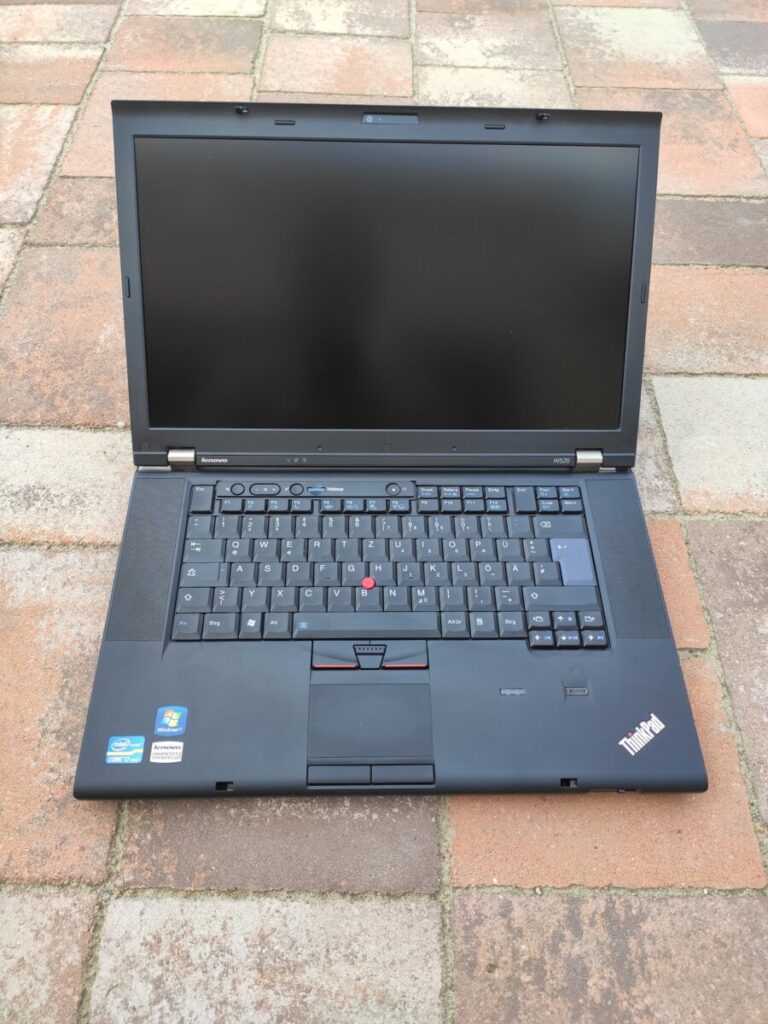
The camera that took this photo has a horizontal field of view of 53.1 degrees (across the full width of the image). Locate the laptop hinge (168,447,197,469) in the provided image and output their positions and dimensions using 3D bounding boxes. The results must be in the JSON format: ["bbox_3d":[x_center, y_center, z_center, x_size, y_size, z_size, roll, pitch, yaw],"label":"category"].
[{"bbox_3d":[-0.149,-0.039,0.569,0.020,0.014,0.013,0,57,-2],"label":"laptop hinge"}]

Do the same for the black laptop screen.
[{"bbox_3d":[0.004,-0.157,0.548,0.346,0.196,0.006,0,12,-2],"label":"black laptop screen"}]

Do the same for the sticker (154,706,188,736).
[{"bbox_3d":[-0.129,0.128,0.468,0.018,0.001,0.017,0,57,-2],"label":"sticker"}]

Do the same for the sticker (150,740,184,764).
[{"bbox_3d":[-0.129,0.143,0.458,0.018,0.001,0.011,0,57,-2],"label":"sticker"}]

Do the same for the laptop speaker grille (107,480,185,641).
[{"bbox_3d":[-0.163,0.030,0.533,0.036,0.003,0.129,0,57,-2],"label":"laptop speaker grille"}]

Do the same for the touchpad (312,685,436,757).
[{"bbox_3d":[-0.008,0.128,0.473,0.075,0.002,0.045,0,57,-2],"label":"touchpad"}]

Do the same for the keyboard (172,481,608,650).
[{"bbox_3d":[0.004,0.035,0.536,0.286,0.007,0.131,0,57,-2],"label":"keyboard"}]

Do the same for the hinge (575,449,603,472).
[{"bbox_3d":[0.153,-0.039,0.579,0.020,0.014,0.013,0,57,-2],"label":"hinge"}]

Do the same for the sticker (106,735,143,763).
[{"bbox_3d":[-0.154,0.142,0.458,0.021,0.001,0.016,0,57,-2],"label":"sticker"}]

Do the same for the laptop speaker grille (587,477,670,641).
[{"bbox_3d":[0.171,0.030,0.544,0.036,0.003,0.129,0,57,-2],"label":"laptop speaker grille"}]

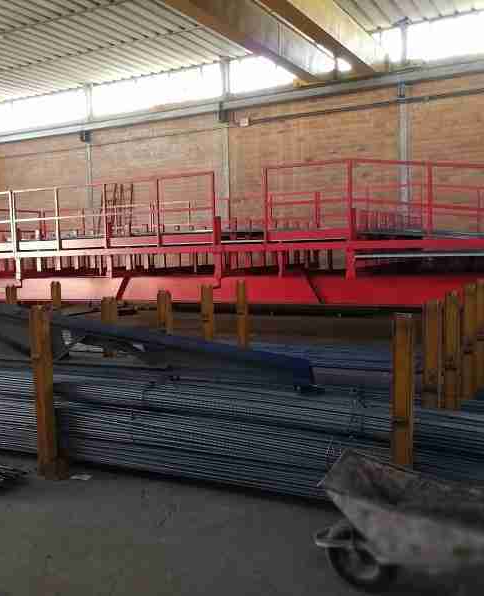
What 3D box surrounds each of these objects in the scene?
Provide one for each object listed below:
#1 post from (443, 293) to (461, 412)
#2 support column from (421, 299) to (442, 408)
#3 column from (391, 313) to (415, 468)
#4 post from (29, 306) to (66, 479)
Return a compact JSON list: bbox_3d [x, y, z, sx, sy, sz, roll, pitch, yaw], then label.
[{"bbox_3d":[1.730,0.601,5.113,0.120,1.314,0.120,1,6,28],"label":"post"},{"bbox_3d":[1.376,0.665,4.488,0.120,1.314,0.120,1,6,28],"label":"support column"},{"bbox_3d":[0.954,0.750,3.640,0.120,1.314,0.120,1,6,28],"label":"column"},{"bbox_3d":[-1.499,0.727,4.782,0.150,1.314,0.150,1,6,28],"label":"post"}]

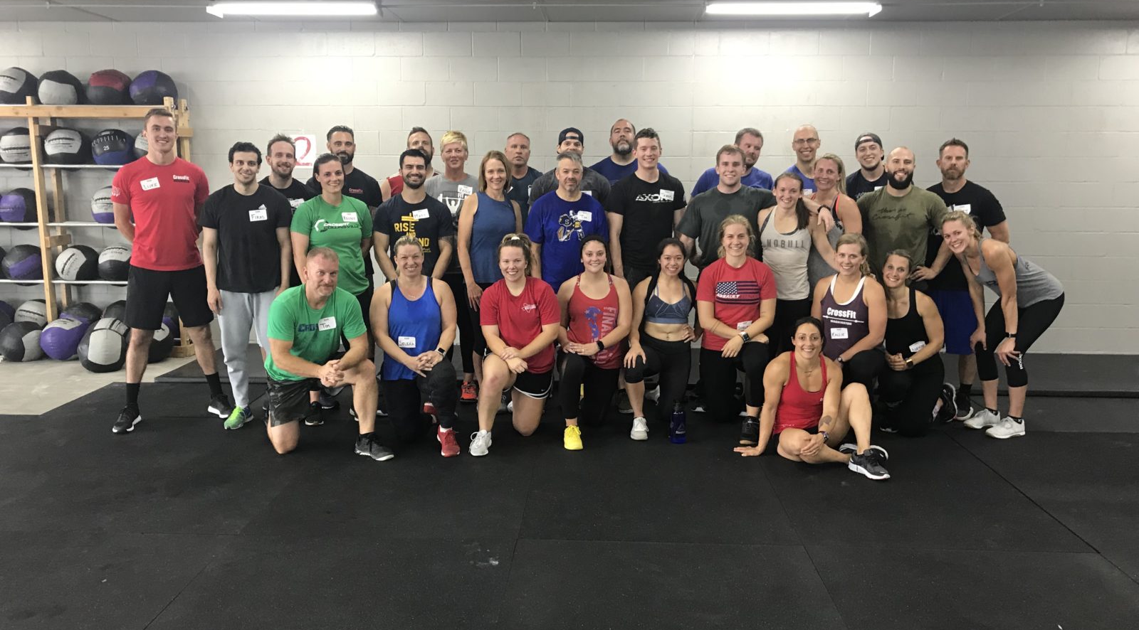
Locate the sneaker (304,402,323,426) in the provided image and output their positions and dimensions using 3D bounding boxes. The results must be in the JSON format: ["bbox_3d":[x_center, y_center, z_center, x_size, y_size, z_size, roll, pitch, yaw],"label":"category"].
[{"bbox_3d":[-1.615,0.616,5.827,0.097,0.110,0.260,-2,9,-15],"label":"sneaker"}]

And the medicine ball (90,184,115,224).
[{"bbox_3d":[-3.760,-0.888,7.597,0.355,0.355,0.355,0,9,0],"label":"medicine ball"}]

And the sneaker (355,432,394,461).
[{"bbox_3d":[-1.071,0.715,5.061,0.282,0.120,0.105,6,11,31],"label":"sneaker"}]

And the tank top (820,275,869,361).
[{"bbox_3d":[1.629,0.029,5.433,0.320,0.540,0.250,3,16,16],"label":"tank top"}]

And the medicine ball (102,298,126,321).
[{"bbox_3d":[-3.730,0.055,7.753,0.350,0.350,0.350,0,10,0],"label":"medicine ball"}]

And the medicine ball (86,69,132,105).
[{"bbox_3d":[-3.659,-1.794,7.343,0.340,0.315,0.340,0,10,0],"label":"medicine ball"}]

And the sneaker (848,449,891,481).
[{"bbox_3d":[1.584,0.785,4.861,0.095,0.110,0.250,-8,13,-43],"label":"sneaker"}]

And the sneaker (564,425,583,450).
[{"bbox_3d":[0.021,0.687,5.342,0.102,0.108,0.270,0,9,-2],"label":"sneaker"}]

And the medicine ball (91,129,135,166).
[{"bbox_3d":[-3.748,-1.351,7.575,0.350,0.350,0.350,0,9,0],"label":"medicine ball"}]

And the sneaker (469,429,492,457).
[{"bbox_3d":[-0.494,0.706,5.217,0.100,0.115,0.270,0,9,1],"label":"sneaker"}]

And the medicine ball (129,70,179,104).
[{"bbox_3d":[-3.371,-1.803,7.477,0.350,0.350,0.350,0,10,0],"label":"medicine ball"}]

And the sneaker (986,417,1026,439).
[{"bbox_3d":[2.607,0.667,5.494,0.260,0.115,0.098,-5,10,-28],"label":"sneaker"}]

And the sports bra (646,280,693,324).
[{"bbox_3d":[0.591,-0.074,5.484,0.280,0.260,0.210,1,10,3],"label":"sports bra"}]

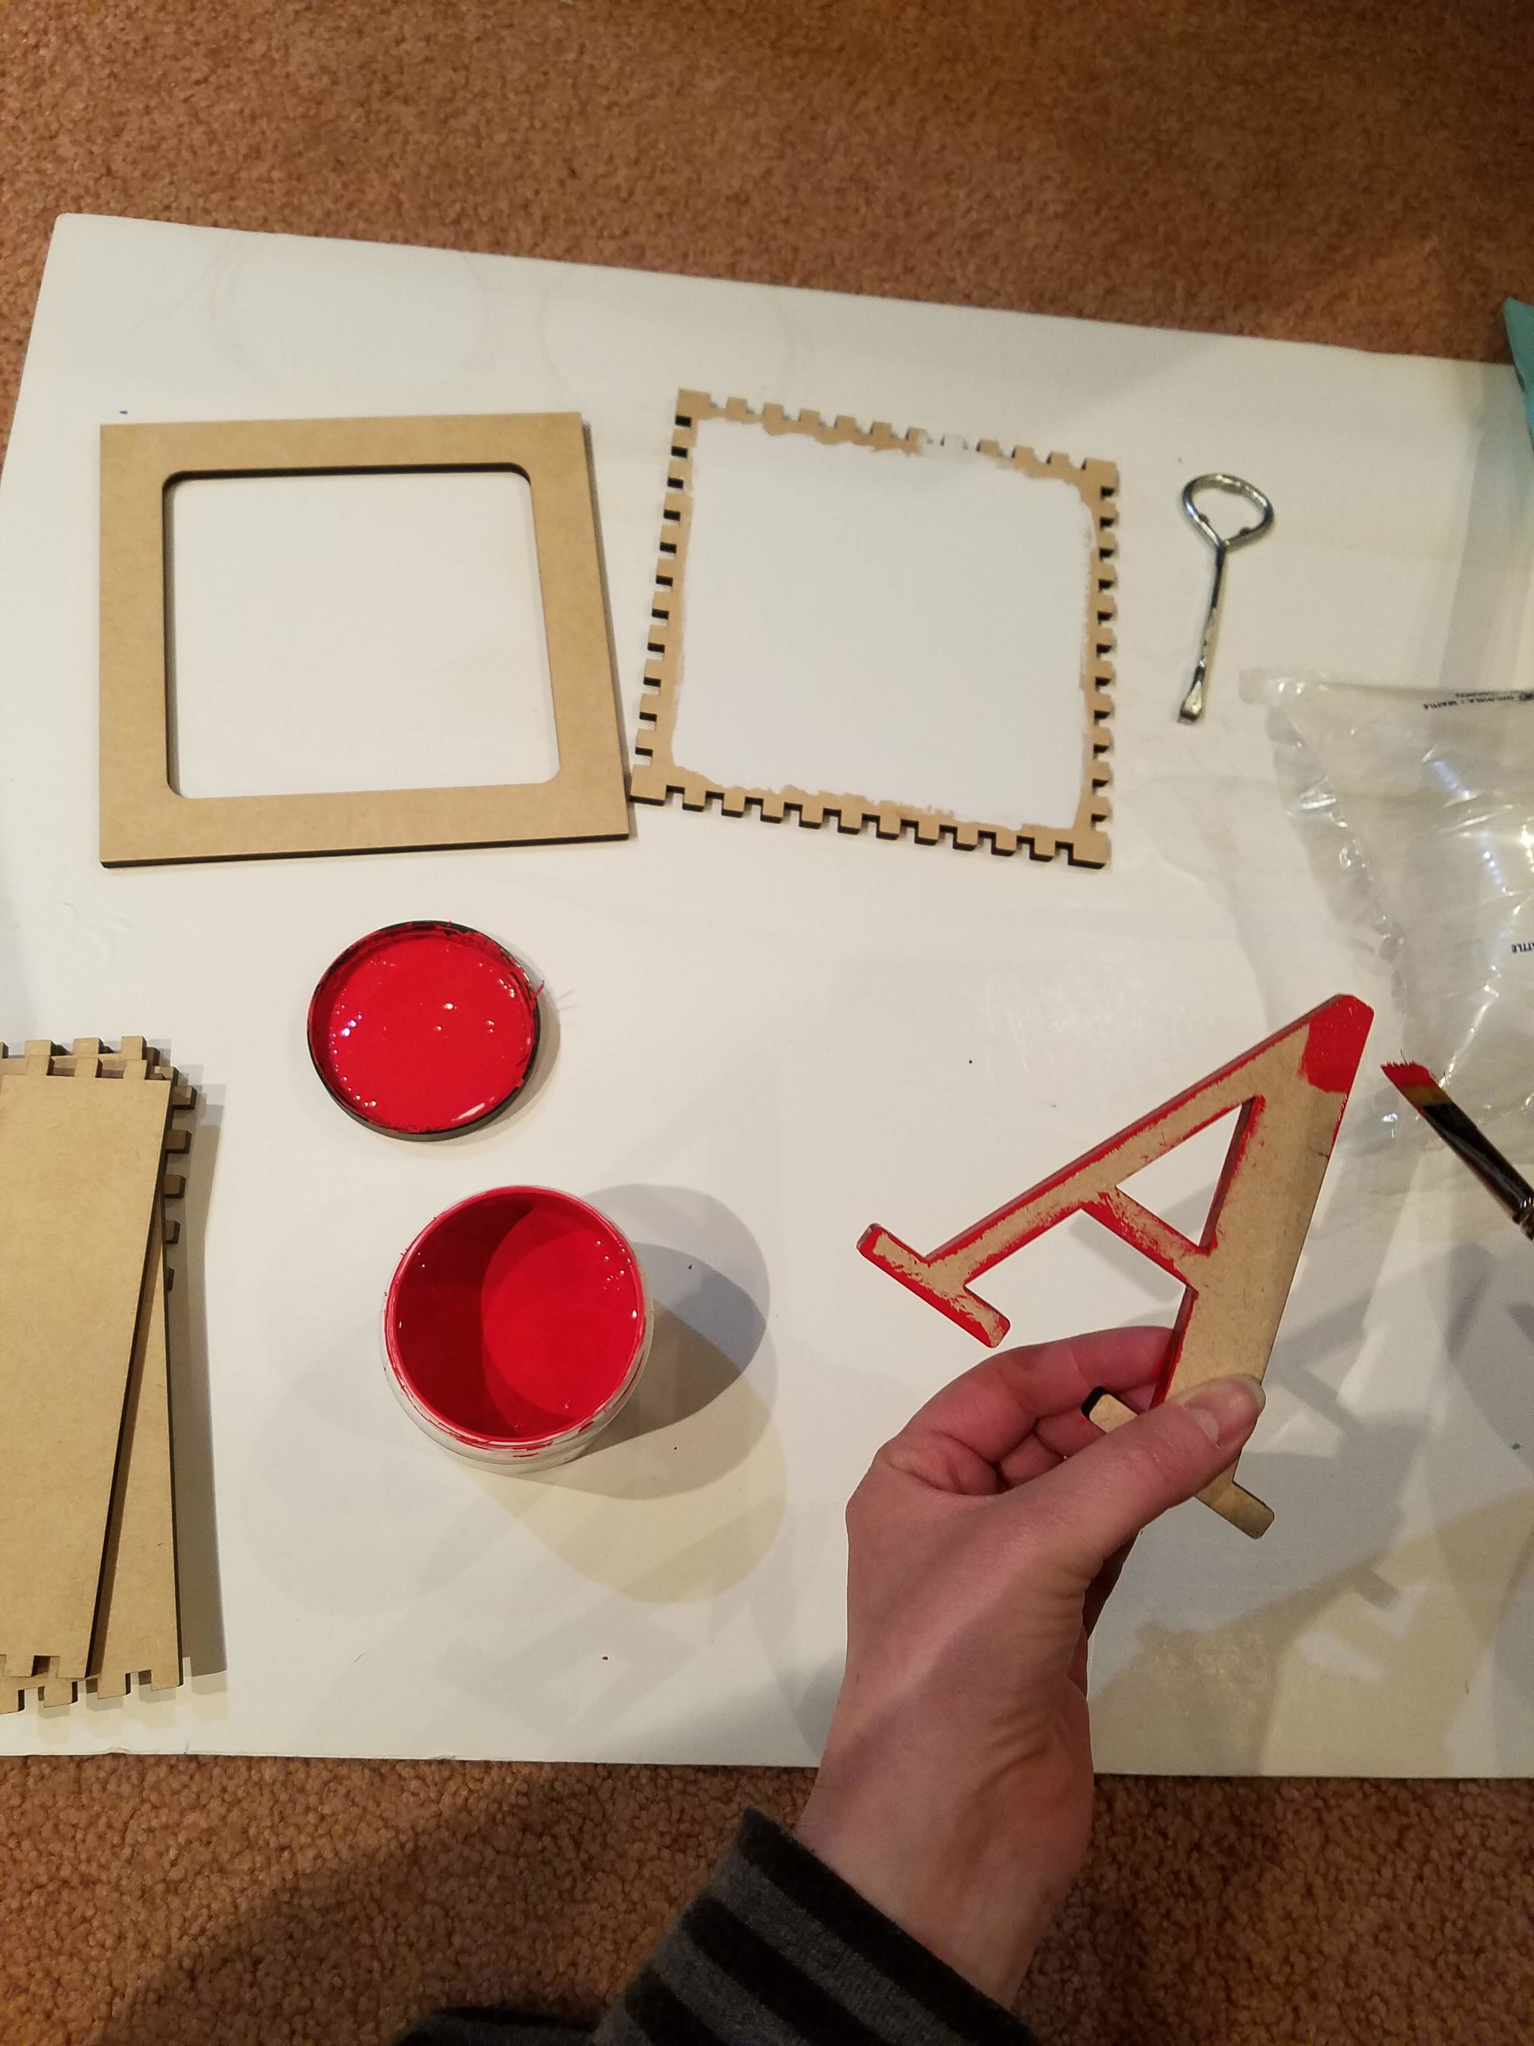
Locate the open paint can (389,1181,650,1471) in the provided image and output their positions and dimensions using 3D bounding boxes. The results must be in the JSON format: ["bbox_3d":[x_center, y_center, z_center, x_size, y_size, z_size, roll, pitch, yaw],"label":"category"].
[{"bbox_3d":[-0.068,0.085,0.422,0.070,0.075,0.070,-5,73,-9],"label":"open paint can"}]

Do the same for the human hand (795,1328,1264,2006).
[{"bbox_3d":[0.051,0.130,0.320,0.076,0.078,0.130,15,74,0],"label":"human hand"}]

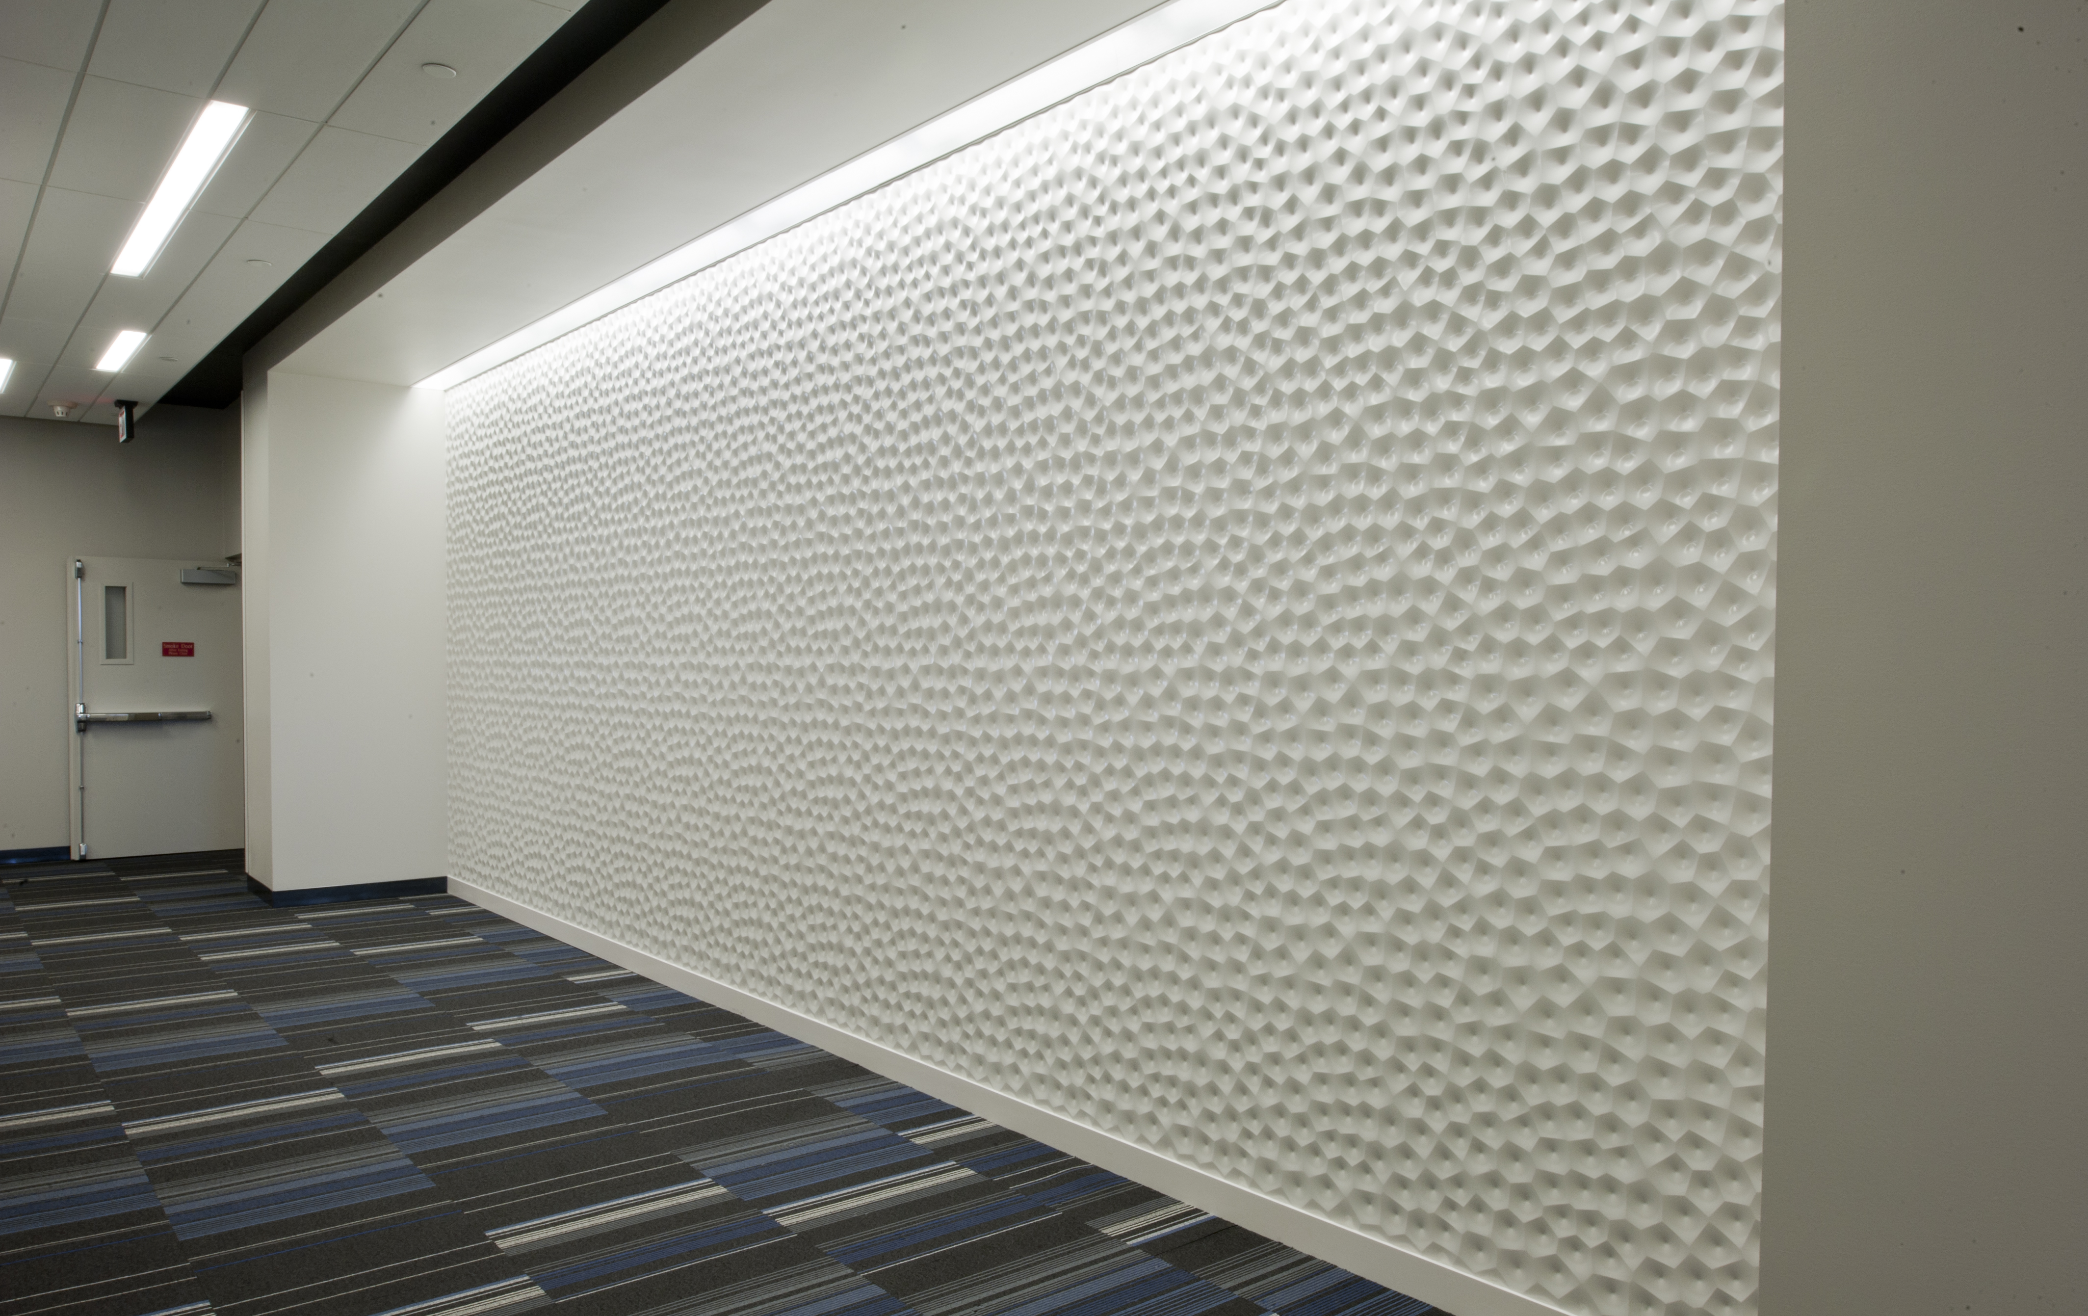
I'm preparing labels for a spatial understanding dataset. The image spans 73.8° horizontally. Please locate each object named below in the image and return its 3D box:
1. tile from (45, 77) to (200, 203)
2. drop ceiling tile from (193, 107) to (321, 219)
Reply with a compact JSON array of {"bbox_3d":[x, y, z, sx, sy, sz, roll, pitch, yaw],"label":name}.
[{"bbox_3d":[-2.980,-1.659,4.487,0.293,0.020,1.224,0,0,-40],"label":"tile"},{"bbox_3d":[-2.690,-1.661,4.718,0.164,0.020,1.229,0,0,-40],"label":"drop ceiling tile"}]

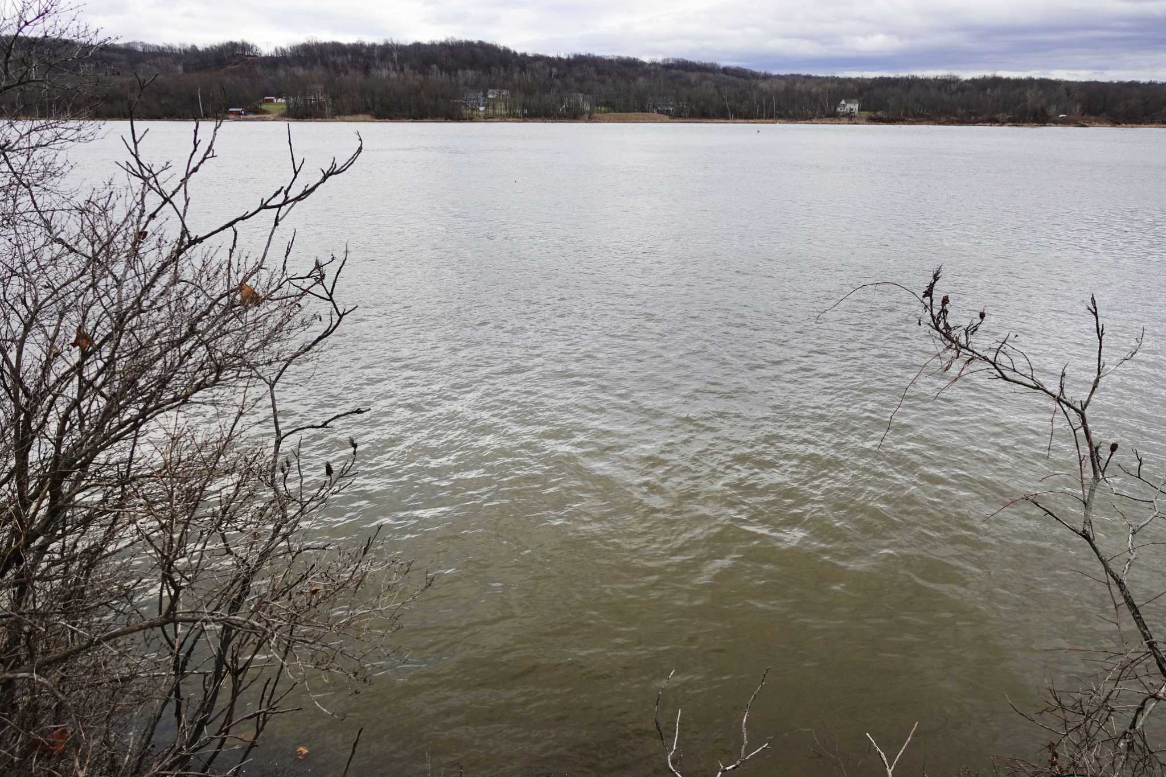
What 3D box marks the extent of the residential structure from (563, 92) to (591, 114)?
[{"bbox_3d":[-3.290,-160.340,436.470,16.120,10.850,10.000,0,19,0],"label":"residential structure"}]

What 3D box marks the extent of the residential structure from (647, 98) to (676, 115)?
[{"bbox_3d":[43.060,-154.450,425.810,13.700,8.760,10.000,0,19,0],"label":"residential structure"}]

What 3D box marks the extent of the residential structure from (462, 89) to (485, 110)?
[{"bbox_3d":[-61.840,-162.250,436.750,11.070,10.350,9.500,0,19,0],"label":"residential structure"}]

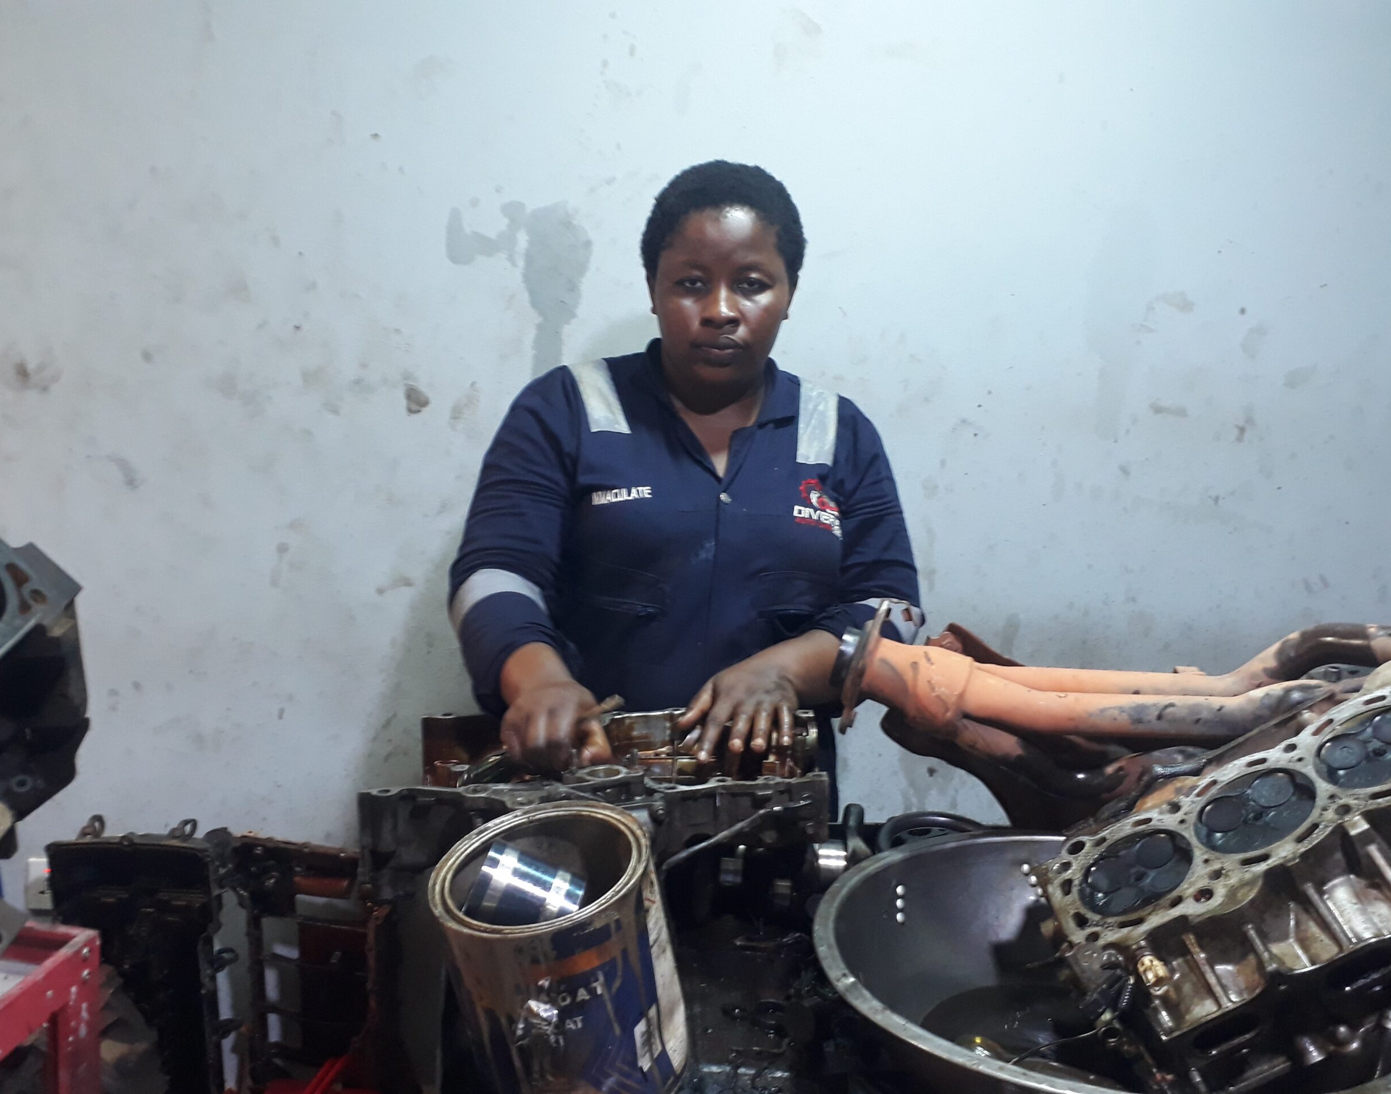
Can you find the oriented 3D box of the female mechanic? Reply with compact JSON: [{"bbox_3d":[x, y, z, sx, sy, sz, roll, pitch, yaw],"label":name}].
[{"bbox_3d":[-0.012,0.355,1.365,0.550,1.580,0.460,0,2,-12],"label":"female mechanic"}]

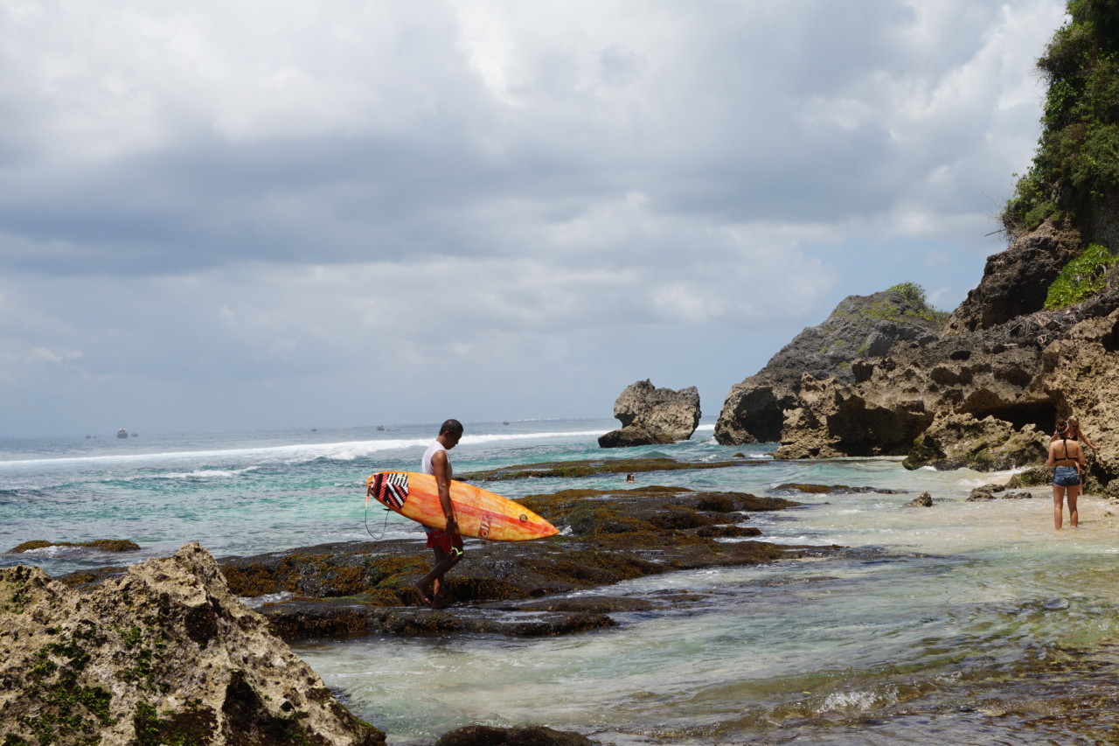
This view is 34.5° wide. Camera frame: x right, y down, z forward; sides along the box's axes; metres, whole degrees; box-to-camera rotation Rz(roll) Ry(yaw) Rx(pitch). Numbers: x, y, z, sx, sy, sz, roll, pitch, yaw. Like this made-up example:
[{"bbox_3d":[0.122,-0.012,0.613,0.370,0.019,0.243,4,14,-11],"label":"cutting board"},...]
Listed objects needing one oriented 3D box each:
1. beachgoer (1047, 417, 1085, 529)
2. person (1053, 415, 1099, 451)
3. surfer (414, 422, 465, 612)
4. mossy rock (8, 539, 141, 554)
[{"bbox_3d":[7.264,1.483,25.800,0.550,1.630,0.360,-2,-2,16],"label":"beachgoer"},{"bbox_3d":[8.442,1.366,29.500,0.800,1.380,0.500,-2,-2,14],"label":"person"},{"bbox_3d":[-1.060,1.238,15.900,0.470,1.670,0.520,-1,-2,-5],"label":"surfer"},{"bbox_3d":[-7.382,2.638,27.400,2.000,0.250,0.900,-1,-2,-16],"label":"mossy rock"}]

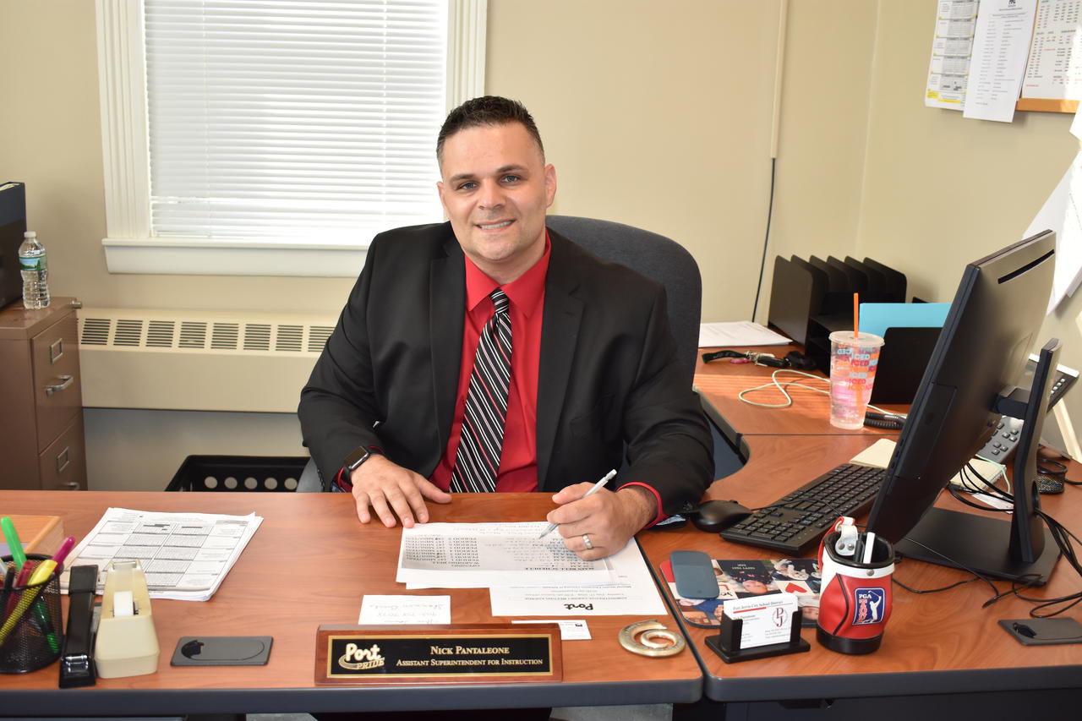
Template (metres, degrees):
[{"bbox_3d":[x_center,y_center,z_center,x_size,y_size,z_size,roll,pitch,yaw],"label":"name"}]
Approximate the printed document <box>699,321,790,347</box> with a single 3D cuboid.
[{"bbox_3d":[0.574,-0.076,3.184,0.290,0.012,0.290,4,12,11],"label":"printed document"}]

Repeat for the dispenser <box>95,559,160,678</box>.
[{"bbox_3d":[-0.456,0.284,1.201,0.066,0.067,0.152,-2,13,-18],"label":"dispenser"}]

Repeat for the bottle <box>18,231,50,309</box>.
[{"bbox_3d":[-1.284,-0.229,2.740,0.067,0.196,0.067,2,12,0],"label":"bottle"}]

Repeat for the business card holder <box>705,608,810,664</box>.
[{"bbox_3d":[0.251,0.308,1.246,0.108,0.046,0.060,-2,13,-19],"label":"business card holder"}]

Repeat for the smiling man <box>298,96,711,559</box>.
[{"bbox_3d":[-0.075,0.251,1.842,0.690,1.370,0.660,3,12,5],"label":"smiling man"}]

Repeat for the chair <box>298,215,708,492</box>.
[{"bbox_3d":[-0.063,0.321,2.031,0.650,1.155,0.660,5,12,16],"label":"chair"}]

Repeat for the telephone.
[{"bbox_3d":[0.887,0.089,2.062,0.160,0.176,0.210,-1,12,-13],"label":"telephone"}]

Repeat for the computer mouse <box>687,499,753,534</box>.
[{"bbox_3d":[0.268,0.233,1.624,0.112,0.038,0.064,-7,15,-36],"label":"computer mouse"}]

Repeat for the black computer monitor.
[{"bbox_3d":[0.637,0.053,1.549,0.250,0.445,0.550,9,14,32],"label":"black computer monitor"}]

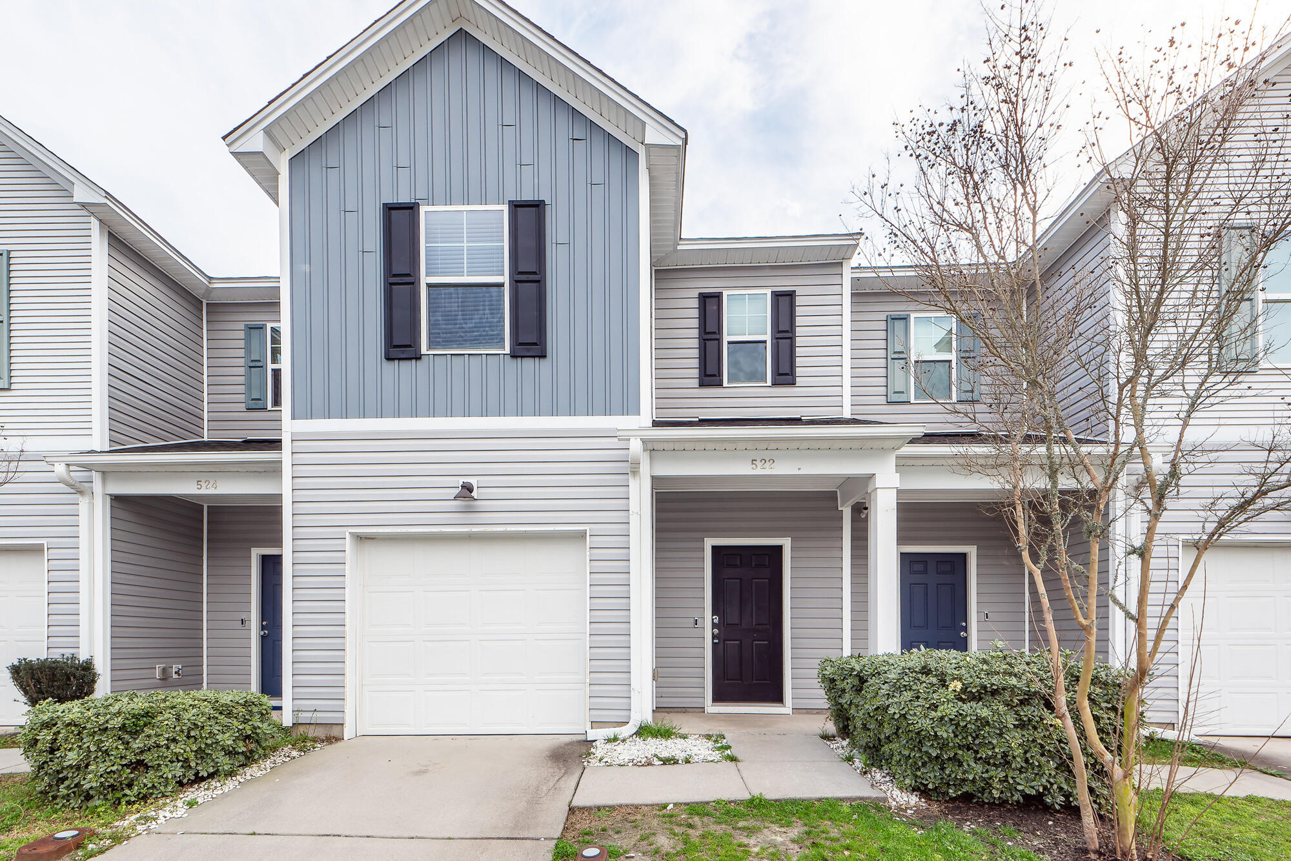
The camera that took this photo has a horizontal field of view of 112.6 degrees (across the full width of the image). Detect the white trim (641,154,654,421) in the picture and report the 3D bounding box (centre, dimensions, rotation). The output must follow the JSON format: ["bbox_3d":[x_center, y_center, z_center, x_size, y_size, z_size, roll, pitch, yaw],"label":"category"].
[{"bbox_3d":[0.010,-1.480,4.430,0.130,2.830,0.070,0,0,0],"label":"white trim"}]

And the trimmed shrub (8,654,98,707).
[{"bbox_3d":[-6.220,2.740,4.520,0.640,0.740,0.640,0,0,0],"label":"trimmed shrub"}]

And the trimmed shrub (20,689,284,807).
[{"bbox_3d":[-3.980,2.520,3.600,1.100,0.700,1.050,0,0,0],"label":"trimmed shrub"}]

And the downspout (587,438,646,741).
[{"bbox_3d":[-0.290,1.600,4.290,0.560,3.050,0.270,0,0,0],"label":"downspout"}]

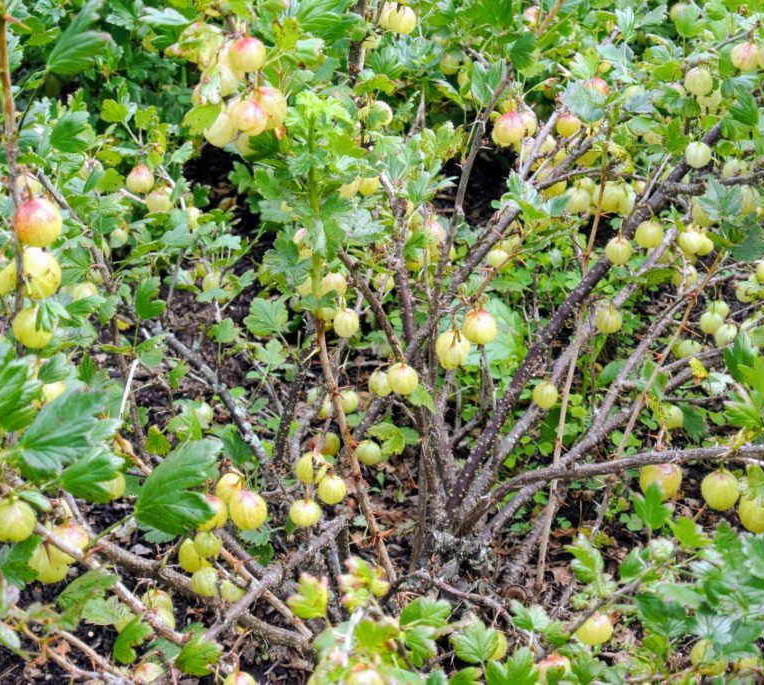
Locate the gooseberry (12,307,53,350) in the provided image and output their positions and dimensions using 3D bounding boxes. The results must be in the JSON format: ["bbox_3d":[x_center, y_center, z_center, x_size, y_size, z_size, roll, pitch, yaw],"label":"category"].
[{"bbox_3d":[-0.173,-0.007,1.140,0.019,0.021,0.019,0,24,0],"label":"gooseberry"}]

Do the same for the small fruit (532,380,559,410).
[{"bbox_3d":[0.106,0.034,1.500,0.016,0.018,0.016,0,24,0],"label":"small fruit"}]

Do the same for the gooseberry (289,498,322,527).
[{"bbox_3d":[-0.050,0.111,1.500,0.020,0.018,0.020,0,28,0],"label":"gooseberry"}]

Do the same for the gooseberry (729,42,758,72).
[{"bbox_3d":[0.254,-0.200,1.620,0.020,0.021,0.020,0,28,0],"label":"gooseberry"}]

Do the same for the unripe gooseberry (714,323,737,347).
[{"bbox_3d":[0.253,-0.006,1.700,0.016,0.018,0.016,0,25,0],"label":"unripe gooseberry"}]

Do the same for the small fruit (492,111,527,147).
[{"bbox_3d":[0.087,-0.147,1.580,0.023,0.024,0.023,0,28,0],"label":"small fruit"}]

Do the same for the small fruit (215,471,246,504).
[{"bbox_3d":[-0.094,0.089,1.420,0.019,0.020,0.019,0,25,0],"label":"small fruit"}]

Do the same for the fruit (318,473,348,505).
[{"bbox_3d":[-0.030,0.089,1.400,0.017,0.018,0.017,0,24,0],"label":"fruit"}]

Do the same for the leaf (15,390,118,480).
[{"bbox_3d":[-0.147,0.043,1.080,0.048,0.015,0.050,-2,46,-11],"label":"leaf"}]

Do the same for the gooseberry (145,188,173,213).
[{"bbox_3d":[-0.157,-0.100,1.620,0.020,0.019,0.020,0,28,0],"label":"gooseberry"}]

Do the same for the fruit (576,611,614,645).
[{"bbox_3d":[0.112,0.151,1.220,0.020,0.020,0.020,0,24,0],"label":"fruit"}]

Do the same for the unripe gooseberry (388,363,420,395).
[{"bbox_3d":[0.013,0.023,1.470,0.020,0.020,0.020,0,25,0],"label":"unripe gooseberry"}]

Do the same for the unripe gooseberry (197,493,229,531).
[{"bbox_3d":[-0.100,0.101,1.360,0.019,0.021,0.019,0,28,0],"label":"unripe gooseberry"}]

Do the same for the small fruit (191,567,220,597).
[{"bbox_3d":[-0.112,0.151,1.460,0.018,0.019,0.018,0,28,0],"label":"small fruit"}]

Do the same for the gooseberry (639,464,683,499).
[{"bbox_3d":[0.155,0.076,1.280,0.023,0.022,0.023,0,25,0],"label":"gooseberry"}]

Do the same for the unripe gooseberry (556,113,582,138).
[{"bbox_3d":[0.137,-0.158,1.680,0.019,0.019,0.019,0,28,0],"label":"unripe gooseberry"}]

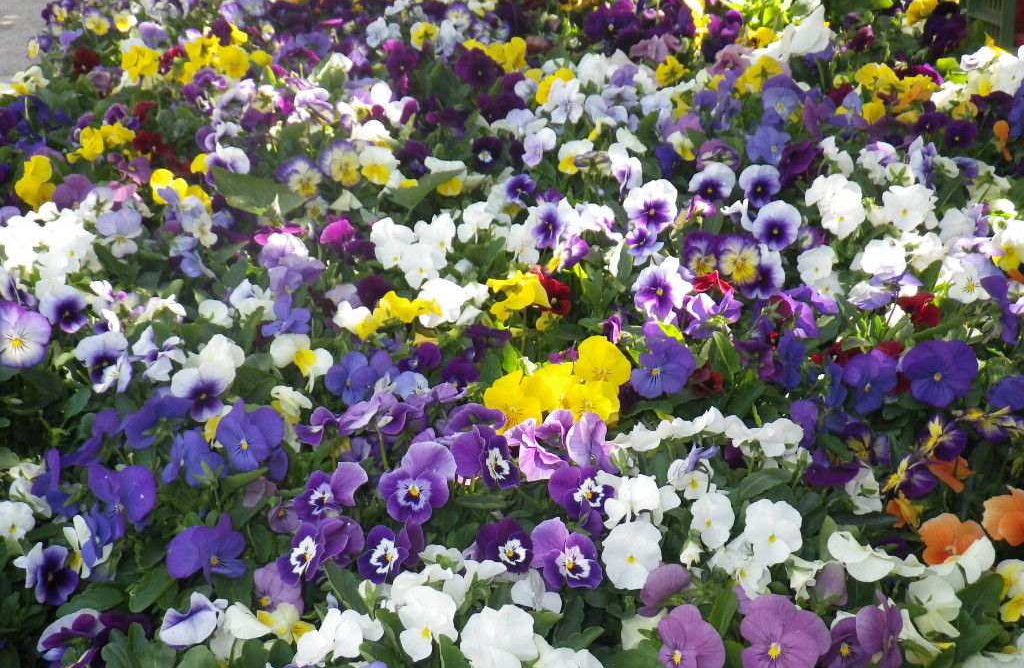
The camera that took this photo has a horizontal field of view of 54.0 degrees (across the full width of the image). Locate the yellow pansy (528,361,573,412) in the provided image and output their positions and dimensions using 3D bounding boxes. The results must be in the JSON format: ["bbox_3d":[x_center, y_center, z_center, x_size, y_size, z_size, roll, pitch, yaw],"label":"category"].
[{"bbox_3d":[0.039,0.053,0.976,0.052,0.052,0.020,-9,7,-7],"label":"yellow pansy"}]

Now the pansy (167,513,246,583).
[{"bbox_3d":[-0.203,0.142,0.669,0.050,0.046,0.026,-19,0,-19],"label":"pansy"}]

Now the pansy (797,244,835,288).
[{"bbox_3d":[0.310,-0.069,1.029,0.038,0.044,0.020,1,4,17],"label":"pansy"}]

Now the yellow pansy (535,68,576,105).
[{"bbox_3d":[0.058,-0.321,1.310,0.054,0.024,0.052,3,73,14],"label":"yellow pansy"}]

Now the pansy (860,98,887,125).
[{"bbox_3d":[0.503,-0.308,1.400,0.042,0.042,0.020,10,19,17],"label":"pansy"}]

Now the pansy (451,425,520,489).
[{"bbox_3d":[-0.022,0.111,0.906,0.065,0.059,0.025,-28,18,-29],"label":"pansy"}]

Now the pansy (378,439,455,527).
[{"bbox_3d":[-0.068,0.106,0.719,0.052,0.022,0.058,12,79,2],"label":"pansy"}]

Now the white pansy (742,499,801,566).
[{"bbox_3d":[0.196,0.149,0.757,0.044,0.022,0.050,3,80,17],"label":"white pansy"}]

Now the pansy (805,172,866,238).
[{"bbox_3d":[0.352,-0.140,1.093,0.061,0.070,0.035,-4,6,18],"label":"pansy"}]

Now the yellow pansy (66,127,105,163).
[{"bbox_3d":[-0.499,-0.222,1.178,0.042,0.040,0.028,29,27,34],"label":"yellow pansy"}]

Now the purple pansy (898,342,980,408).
[{"bbox_3d":[0.343,0.033,0.809,0.064,0.054,0.022,5,-5,15],"label":"purple pansy"}]

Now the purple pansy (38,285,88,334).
[{"bbox_3d":[-0.497,-0.027,1.114,0.054,0.055,0.022,-12,10,-30],"label":"purple pansy"}]

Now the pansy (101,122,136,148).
[{"bbox_3d":[-0.469,-0.236,1.198,0.039,0.032,0.026,-2,21,-2],"label":"pansy"}]

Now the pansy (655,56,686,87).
[{"bbox_3d":[0.226,-0.375,1.432,0.044,0.044,0.022,-1,21,3],"label":"pansy"}]

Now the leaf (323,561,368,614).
[{"bbox_3d":[-0.110,0.167,0.662,0.021,0.010,0.046,-31,66,-27],"label":"leaf"}]

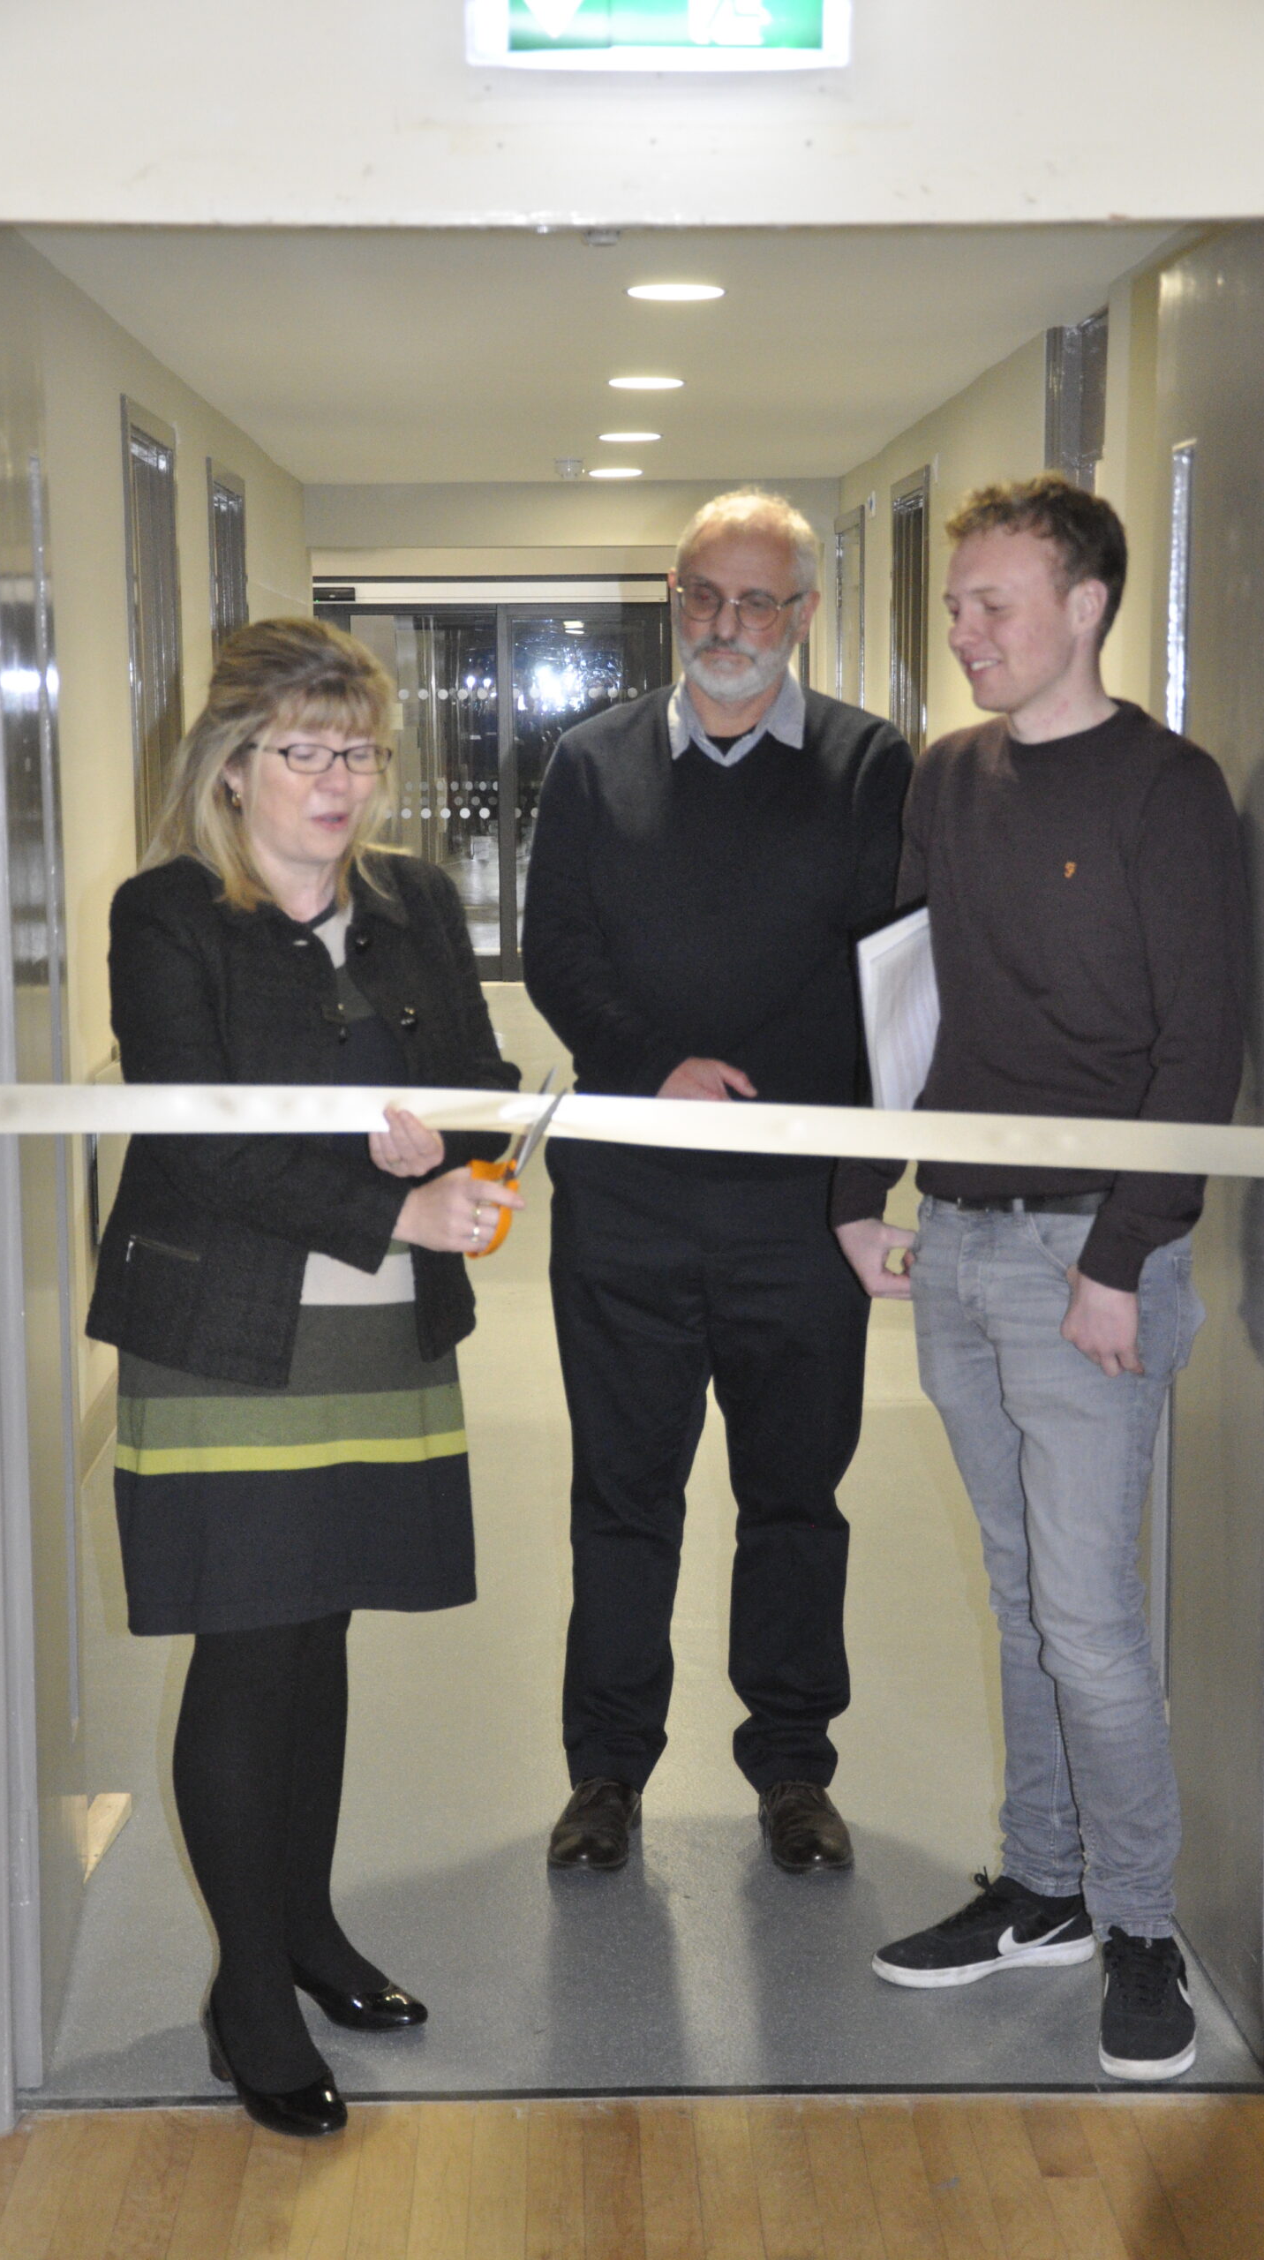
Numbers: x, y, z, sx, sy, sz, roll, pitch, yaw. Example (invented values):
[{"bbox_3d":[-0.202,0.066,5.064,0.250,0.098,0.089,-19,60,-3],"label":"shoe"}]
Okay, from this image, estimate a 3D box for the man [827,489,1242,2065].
[{"bbox_3d":[0.482,0.151,3.799,0.510,1.800,0.420,6,10,40],"label":"man"}]

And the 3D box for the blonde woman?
[{"bbox_3d":[-0.368,0.259,3.638,0.480,1.640,0.450,-6,10,-37],"label":"blonde woman"}]

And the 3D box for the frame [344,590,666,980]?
[{"bbox_3d":[-0.707,-1.869,17.797,1.840,2.080,0.100,-1,8,-2],"label":"frame"}]

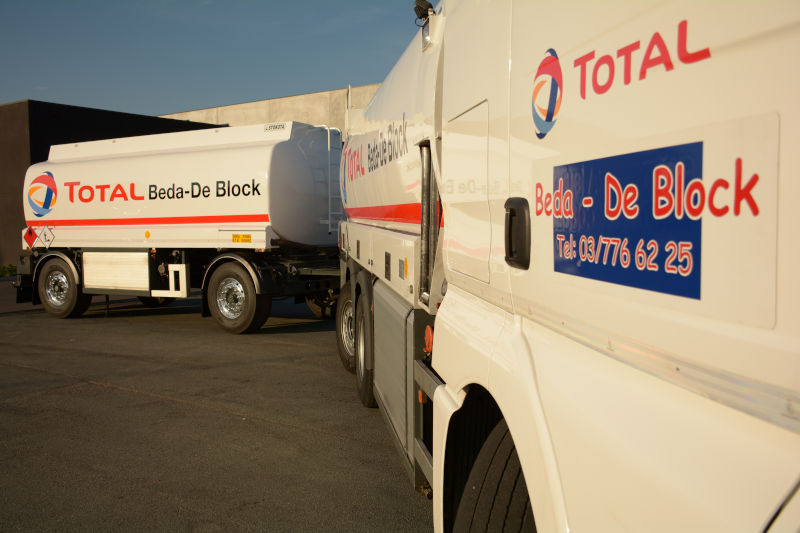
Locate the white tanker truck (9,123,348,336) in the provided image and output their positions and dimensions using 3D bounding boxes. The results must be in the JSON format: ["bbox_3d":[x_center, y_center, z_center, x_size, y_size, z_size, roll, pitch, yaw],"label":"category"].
[{"bbox_3d":[-3.605,-0.694,12.880,6.800,3.130,2.500,1,5,30],"label":"white tanker truck"}]

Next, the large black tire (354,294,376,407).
[{"bbox_3d":[-0.235,0.729,6.759,0.320,1.050,1.040,-2,4,-8],"label":"large black tire"}]

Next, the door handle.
[{"bbox_3d":[0.305,-0.085,1.910,0.045,0.188,0.115,-2,4,-9],"label":"door handle"}]

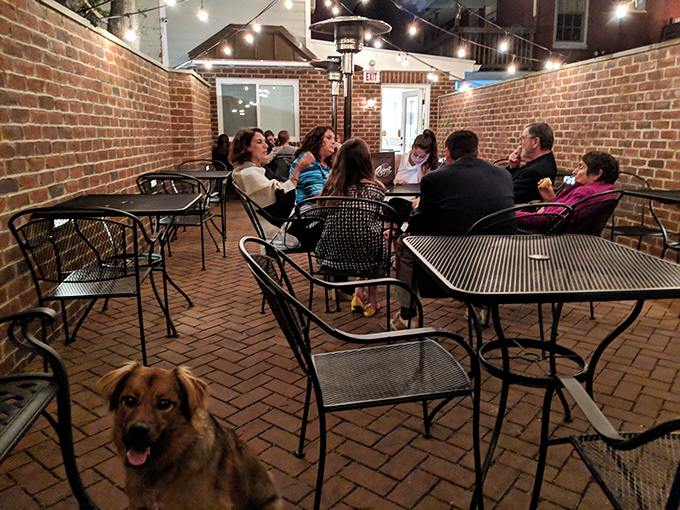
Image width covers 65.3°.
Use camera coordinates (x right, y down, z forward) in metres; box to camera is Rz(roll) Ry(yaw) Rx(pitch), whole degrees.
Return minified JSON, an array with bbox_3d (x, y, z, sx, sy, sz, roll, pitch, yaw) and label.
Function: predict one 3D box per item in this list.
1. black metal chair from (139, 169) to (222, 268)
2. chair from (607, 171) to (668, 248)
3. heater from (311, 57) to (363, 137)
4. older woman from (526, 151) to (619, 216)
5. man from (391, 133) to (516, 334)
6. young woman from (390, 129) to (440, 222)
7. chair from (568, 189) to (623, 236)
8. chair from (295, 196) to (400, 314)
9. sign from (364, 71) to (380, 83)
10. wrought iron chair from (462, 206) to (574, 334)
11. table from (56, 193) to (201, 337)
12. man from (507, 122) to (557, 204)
[{"bbox_3d":[-1.397,-0.331,4.722,0.580,0.840,0.630,1,13,5],"label":"black metal chair"},{"bbox_3d":[2.238,-0.213,4.165,0.590,0.860,0.680,-1,13,-3],"label":"chair"},{"bbox_3d":[-0.047,-1.809,8.049,0.790,2.260,0.790,0,13,0],"label":"heater"},{"bbox_3d":[1.242,-0.104,3.235,0.760,1.060,0.520,12,18,44],"label":"older woman"},{"bbox_3d":[0.630,-0.123,3.041,0.600,1.190,0.820,-4,14,-18],"label":"man"},{"bbox_3d":[0.637,-0.464,4.513,0.500,1.200,0.720,-1,13,-4],"label":"young woman"},{"bbox_3d":[1.313,0.014,3.233,0.580,0.840,0.630,-11,17,-41],"label":"chair"},{"bbox_3d":[0.085,0.058,2.978,0.590,0.860,0.680,3,13,15],"label":"chair"},{"bbox_3d":[0.597,-3.321,9.900,0.300,0.210,0.060,-2,13,-7],"label":"sign"},{"bbox_3d":[0.777,0.116,2.718,0.590,0.860,0.680,-6,14,-23],"label":"wrought iron chair"},{"bbox_3d":[-1.266,0.052,3.246,0.790,0.750,0.800,-1,13,-6],"label":"table"},{"bbox_3d":[1.215,-0.354,3.966,0.800,1.230,0.540,3,13,13],"label":"man"}]

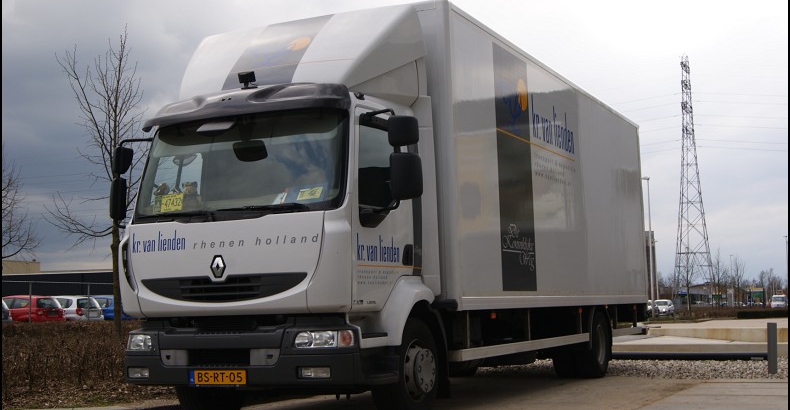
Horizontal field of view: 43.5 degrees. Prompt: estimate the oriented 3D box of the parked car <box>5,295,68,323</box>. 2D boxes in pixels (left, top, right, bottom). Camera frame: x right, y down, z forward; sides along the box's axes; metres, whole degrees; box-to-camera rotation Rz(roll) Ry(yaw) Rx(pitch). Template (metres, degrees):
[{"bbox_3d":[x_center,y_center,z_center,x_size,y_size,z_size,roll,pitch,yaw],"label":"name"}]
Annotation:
[{"bbox_3d":[-16.962,4.896,45.029,3.900,1.490,1.700,-4,-7,26],"label":"parked car"}]

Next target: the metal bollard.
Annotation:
[{"bbox_3d":[5.003,1.900,13.100,0.128,0.680,0.128,-1,-6,0],"label":"metal bollard"}]

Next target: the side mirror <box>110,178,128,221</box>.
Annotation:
[{"bbox_3d":[-2.436,-0.049,8.730,0.100,0.370,0.210,3,-8,-38],"label":"side mirror"}]

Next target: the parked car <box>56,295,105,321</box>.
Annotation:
[{"bbox_3d":[-14.022,4.593,41.125,3.880,1.500,1.680,-4,-7,29],"label":"parked car"}]

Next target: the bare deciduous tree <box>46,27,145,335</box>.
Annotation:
[{"bbox_3d":[-4.224,-0.092,14.000,1.450,4.850,1.450,-4,-7,26],"label":"bare deciduous tree"}]

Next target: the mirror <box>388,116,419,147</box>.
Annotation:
[{"bbox_3d":[0.065,-0.563,7.555,0.210,0.215,0.110,-4,-6,19],"label":"mirror"}]

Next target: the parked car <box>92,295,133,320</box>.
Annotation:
[{"bbox_3d":[-12.940,4.802,43.257,3.880,1.500,1.680,-4,-7,29],"label":"parked car"}]

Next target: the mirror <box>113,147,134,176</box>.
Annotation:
[{"bbox_3d":[-2.384,-0.390,8.680,0.200,0.225,0.110,-7,-8,43],"label":"mirror"}]

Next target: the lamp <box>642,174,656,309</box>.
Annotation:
[{"bbox_3d":[18.954,3.179,74.000,0.800,10.400,0.280,-2,-6,14],"label":"lamp"}]

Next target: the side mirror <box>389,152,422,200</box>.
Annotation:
[{"bbox_3d":[0.082,-0.217,7.540,0.225,0.355,0.120,-4,-6,19],"label":"side mirror"}]

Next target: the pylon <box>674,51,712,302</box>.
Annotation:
[{"bbox_3d":[56.810,-4.129,190.000,7.000,48.400,8.200,-4,-7,28],"label":"pylon"}]

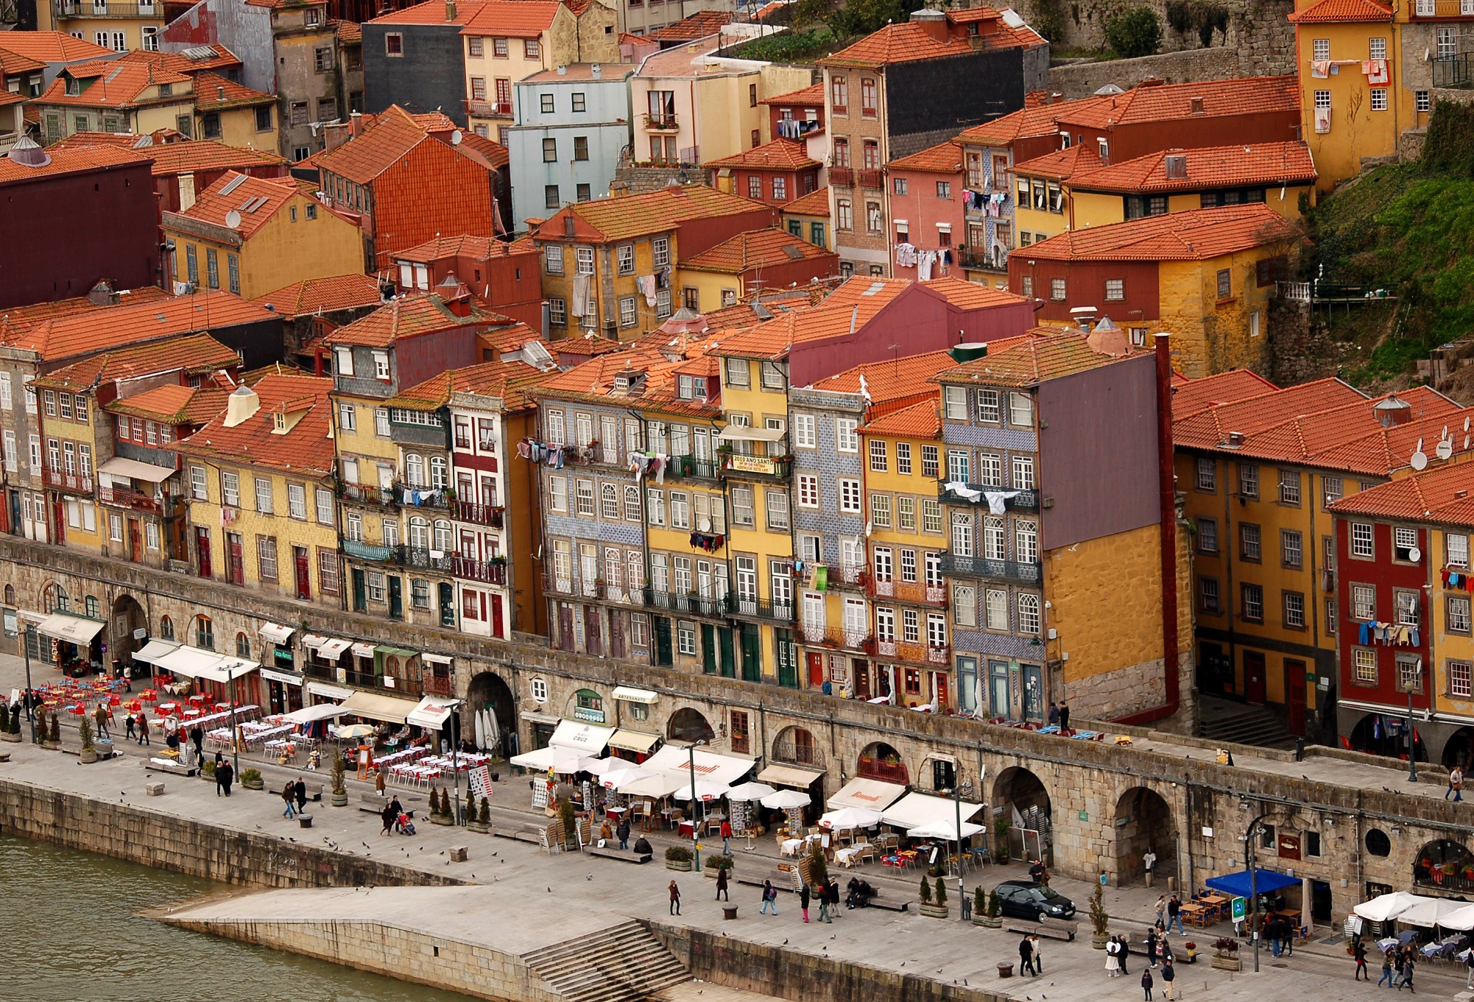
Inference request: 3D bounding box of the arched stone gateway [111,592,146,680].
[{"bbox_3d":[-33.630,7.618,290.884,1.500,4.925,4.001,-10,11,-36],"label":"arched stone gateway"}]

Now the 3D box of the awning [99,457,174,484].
[{"bbox_3d":[-34.294,-1.745,294.517,1.300,0.660,6.664,-10,11,-36],"label":"awning"}]

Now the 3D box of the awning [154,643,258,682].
[{"bbox_3d":[-29.104,8.948,282.060,2.050,0.720,8.085,-10,11,-36],"label":"awning"}]

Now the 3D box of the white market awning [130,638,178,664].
[{"bbox_3d":[-32.493,8.403,287.025,1.450,0.850,3.196,-10,11,-36],"label":"white market awning"}]

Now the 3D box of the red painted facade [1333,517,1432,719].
[{"bbox_3d":[28.942,5.107,228.806,0.600,8.351,5.397,-11,12,-42],"label":"red painted facade"}]

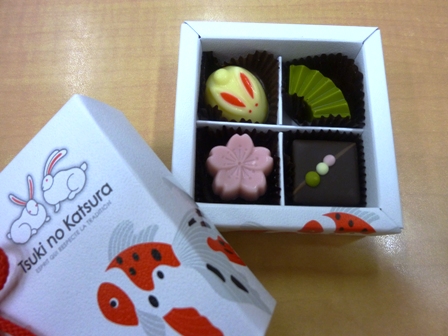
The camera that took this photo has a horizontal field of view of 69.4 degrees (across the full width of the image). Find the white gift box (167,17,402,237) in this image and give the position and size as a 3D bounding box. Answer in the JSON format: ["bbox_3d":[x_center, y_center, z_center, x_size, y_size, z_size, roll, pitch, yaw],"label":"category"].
[{"bbox_3d":[0.023,-0.016,0.144,0.085,0.034,0.085,1,76,-1],"label":"white gift box"}]

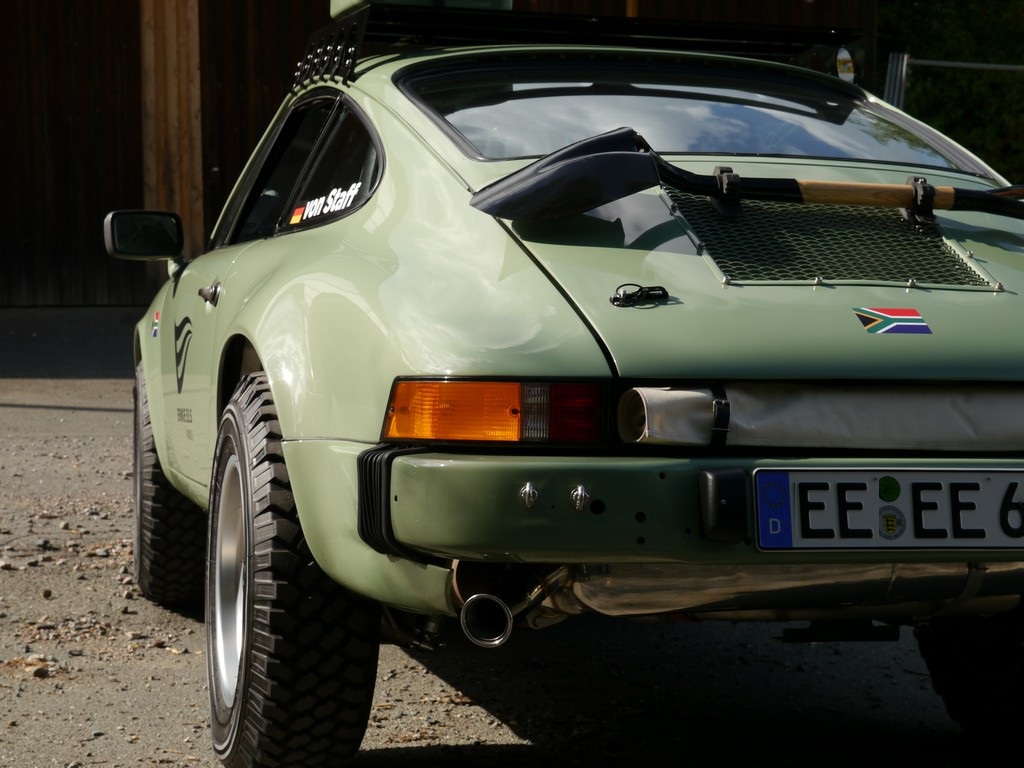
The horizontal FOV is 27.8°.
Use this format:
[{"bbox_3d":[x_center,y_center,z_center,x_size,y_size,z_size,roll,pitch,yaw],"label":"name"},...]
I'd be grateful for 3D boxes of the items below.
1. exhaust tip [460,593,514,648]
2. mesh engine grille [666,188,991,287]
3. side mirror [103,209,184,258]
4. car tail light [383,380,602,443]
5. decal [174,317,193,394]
[{"bbox_3d":[-0.037,0.310,2.780,0.071,0.071,0.100,0,2,-6],"label":"exhaust tip"},{"bbox_3d":[0.477,-0.227,3.180,0.420,0.030,0.370,0,28,-14],"label":"mesh engine grille"},{"bbox_3d":[-0.900,-0.365,5.060,0.190,0.117,0.090,-1,2,-24],"label":"side mirror"},{"bbox_3d":[-0.025,0.038,2.830,0.300,0.085,0.095,0,2,-3],"label":"car tail light"},{"bbox_3d":[-0.749,-0.065,4.720,0.012,0.176,0.290,0,2,-16],"label":"decal"}]

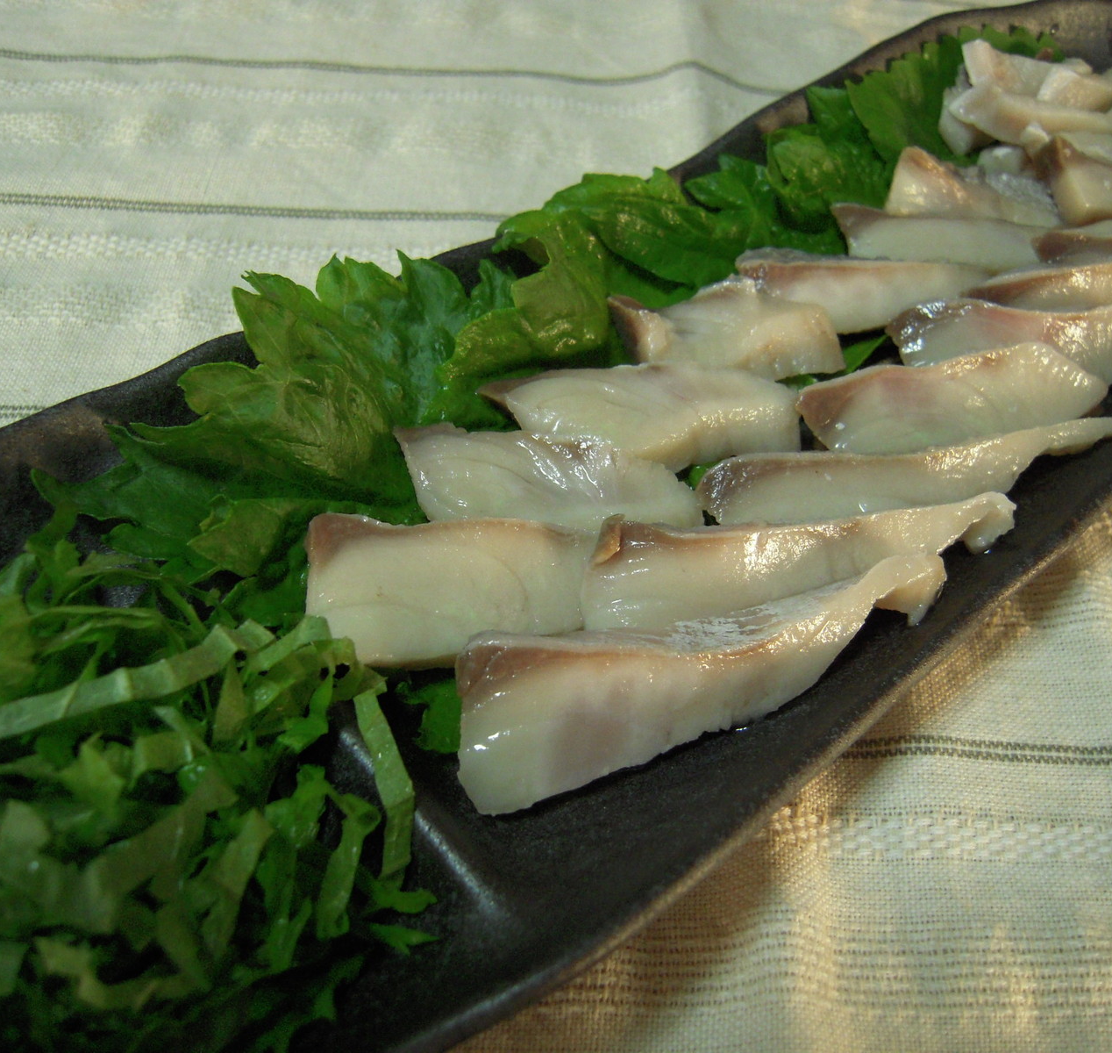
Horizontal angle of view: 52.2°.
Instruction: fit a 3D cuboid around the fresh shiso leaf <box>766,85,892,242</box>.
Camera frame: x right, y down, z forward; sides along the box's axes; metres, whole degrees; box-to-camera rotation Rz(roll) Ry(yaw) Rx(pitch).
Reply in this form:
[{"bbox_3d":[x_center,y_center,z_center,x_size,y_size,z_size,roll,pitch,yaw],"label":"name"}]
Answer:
[{"bbox_3d":[0.067,-0.086,0.273,0.036,0.022,0.047,-10,51,-10],"label":"fresh shiso leaf"}]

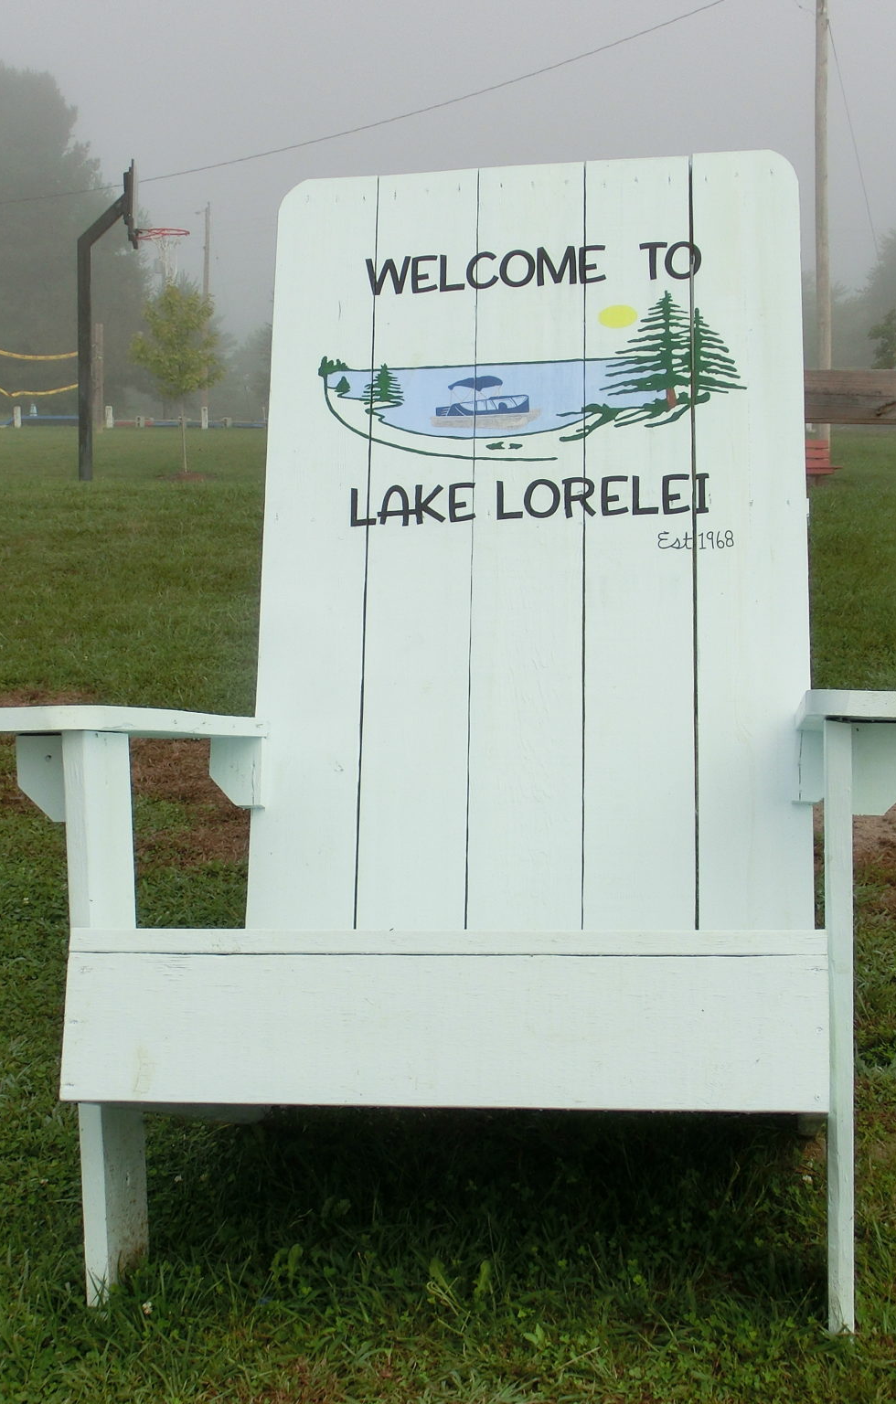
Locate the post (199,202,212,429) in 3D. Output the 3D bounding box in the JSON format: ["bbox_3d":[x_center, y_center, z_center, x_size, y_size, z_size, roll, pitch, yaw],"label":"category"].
[{"bbox_3d":[-10.681,-17.102,105.000,0.280,9.874,0.280,0,5,0],"label":"post"}]

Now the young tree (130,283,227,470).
[{"bbox_3d":[-3.856,-4.644,34.000,1.360,2.685,1.360,0,5,0],"label":"young tree"}]

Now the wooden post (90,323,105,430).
[{"bbox_3d":[-9.675,-9.066,66.000,0.220,3.002,0.220,0,5,0],"label":"wooden post"}]

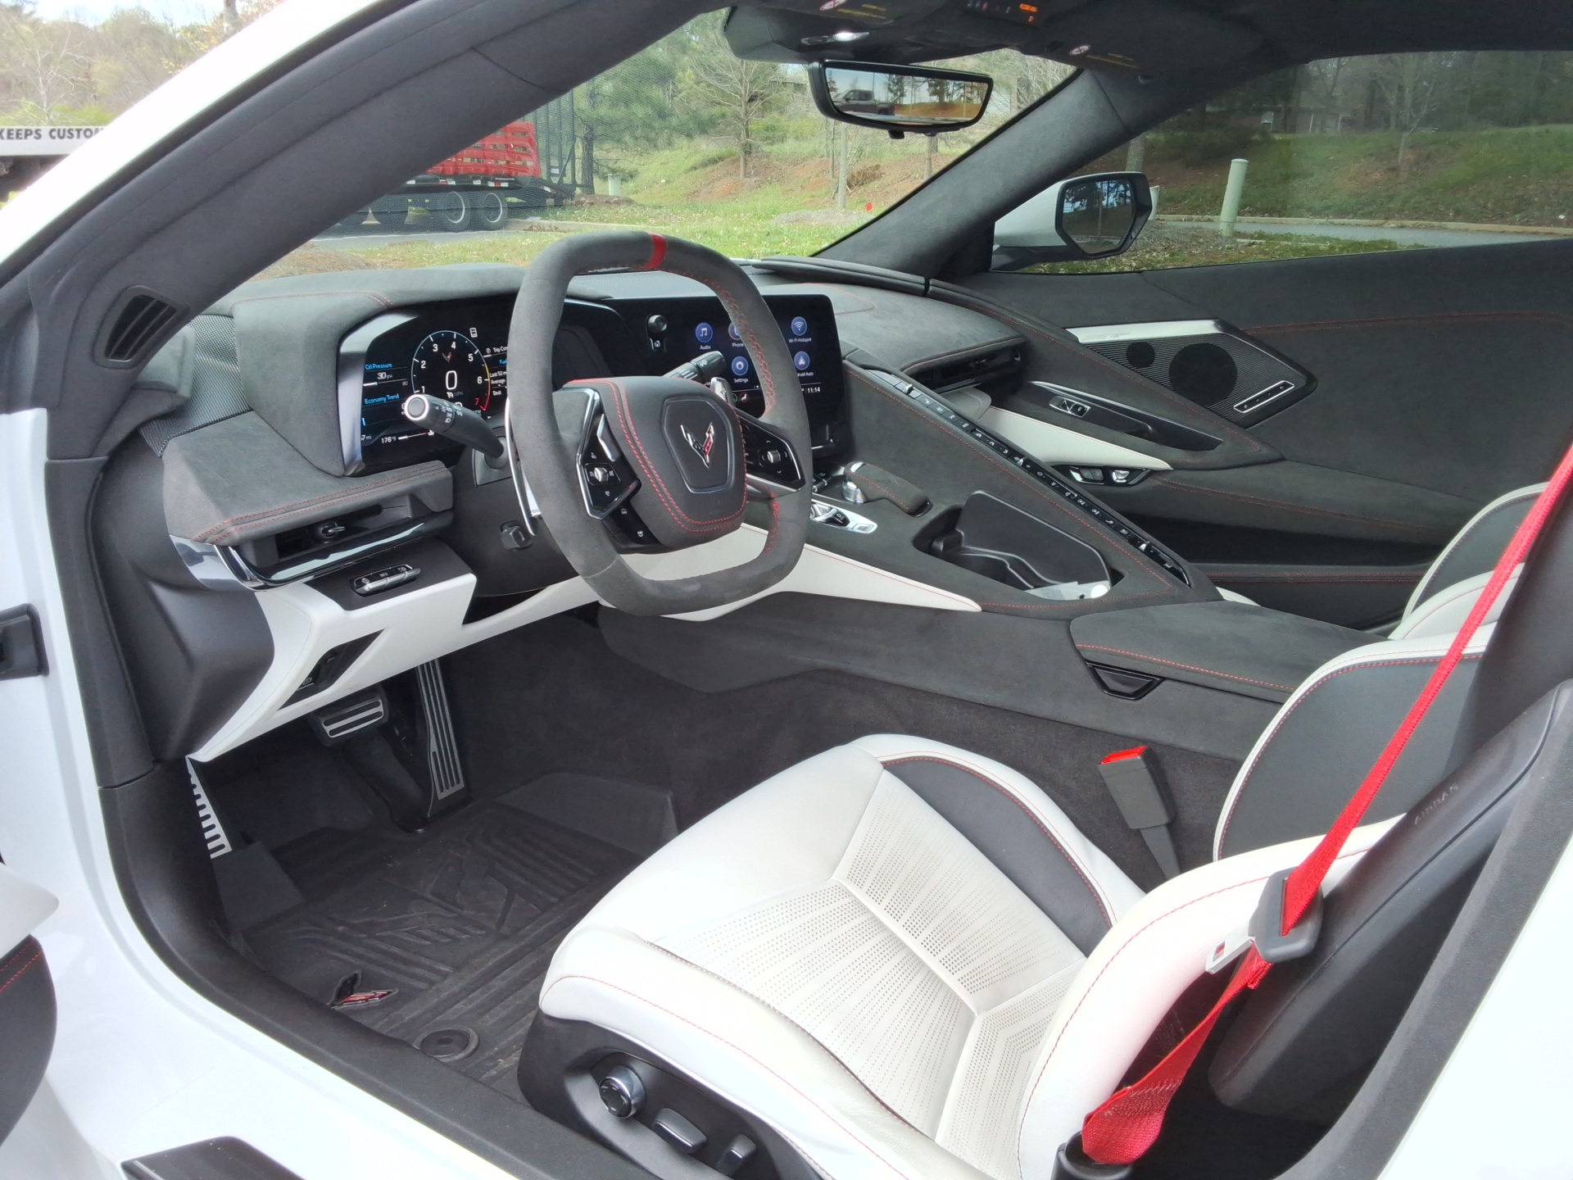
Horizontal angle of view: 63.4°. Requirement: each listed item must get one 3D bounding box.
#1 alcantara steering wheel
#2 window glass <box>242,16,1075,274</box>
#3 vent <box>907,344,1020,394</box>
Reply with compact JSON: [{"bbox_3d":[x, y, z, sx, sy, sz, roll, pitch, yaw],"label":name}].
[{"bbox_3d":[-0.113,-0.143,1.127,0.110,0.342,0.366,-9,3,36],"label":"alcantara steering wheel"},{"bbox_3d":[-0.167,-0.505,1.519,0.740,0.150,1.300,-20,3,37],"label":"window glass"},{"bbox_3d":[0.248,-0.327,1.862,0.070,0.055,0.370,13,21,31],"label":"vent"}]

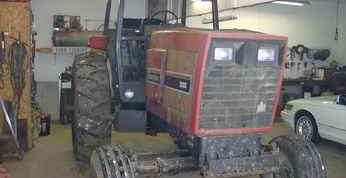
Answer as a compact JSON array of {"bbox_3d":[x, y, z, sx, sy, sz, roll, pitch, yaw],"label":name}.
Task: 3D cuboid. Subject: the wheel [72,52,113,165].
[{"bbox_3d":[-1.287,0.274,5.572,0.480,1.700,1.700,-1,3,-18],"label":"wheel"}]

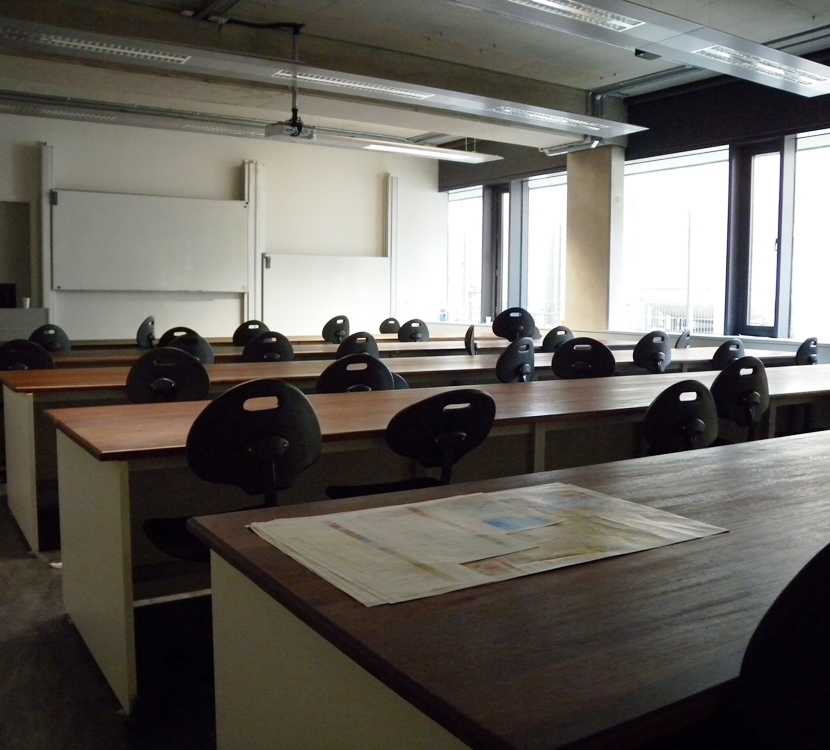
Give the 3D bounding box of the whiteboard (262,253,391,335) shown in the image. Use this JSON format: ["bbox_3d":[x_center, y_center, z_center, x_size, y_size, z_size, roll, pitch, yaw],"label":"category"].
[{"bbox_3d":[-1.269,-1.148,11.971,2.124,1.221,0.050,-3,6,-33],"label":"whiteboard"}]

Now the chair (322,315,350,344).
[{"bbox_3d":[-0.946,-0.094,8.260,0.580,1.041,0.560,5,7,40],"label":"chair"}]

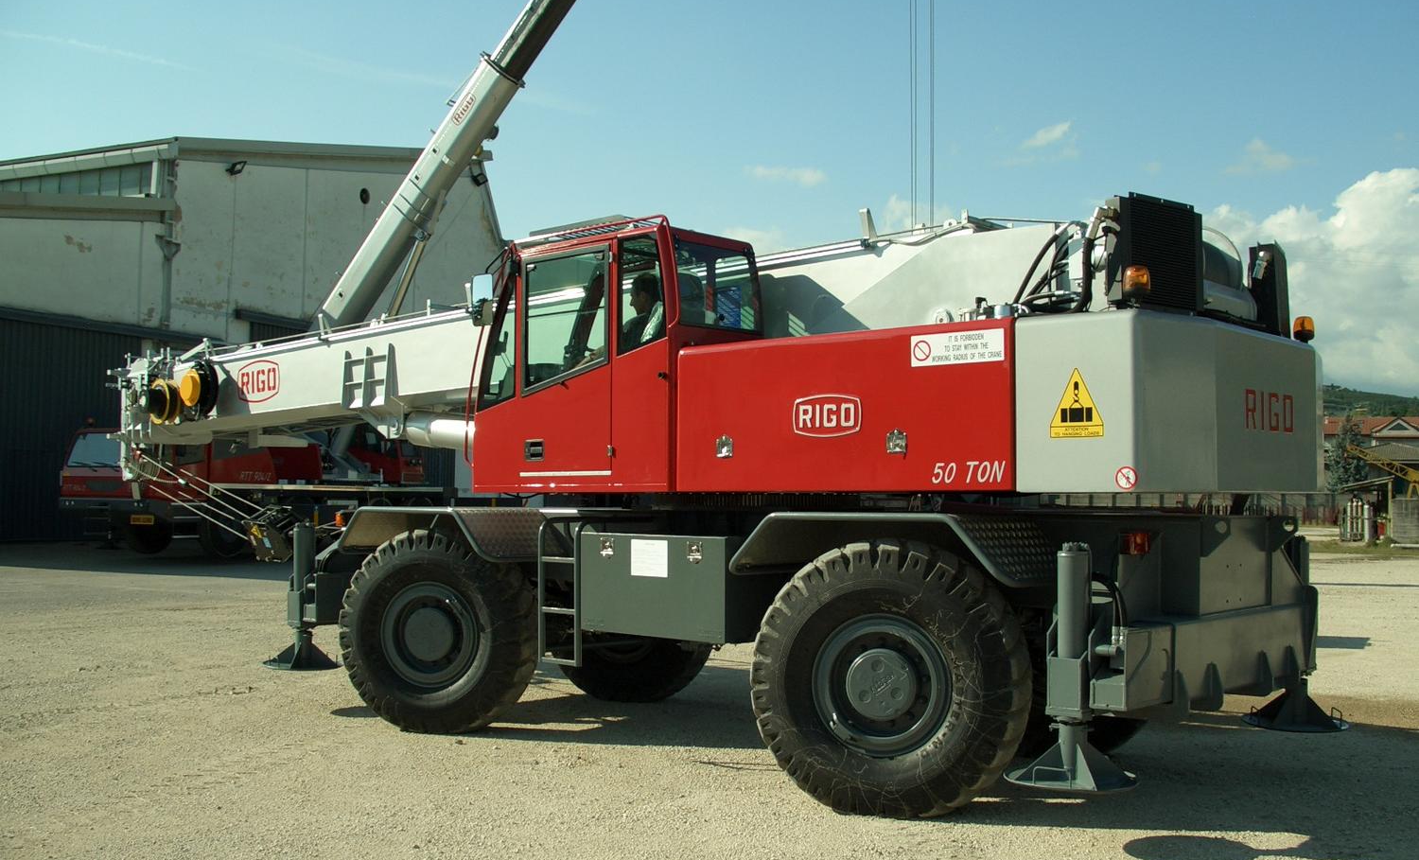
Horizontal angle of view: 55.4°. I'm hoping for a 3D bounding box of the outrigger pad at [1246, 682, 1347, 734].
[{"bbox_3d":[3.298,1.529,7.586,0.600,0.220,0.600,-2,-4,42],"label":"outrigger pad"}]

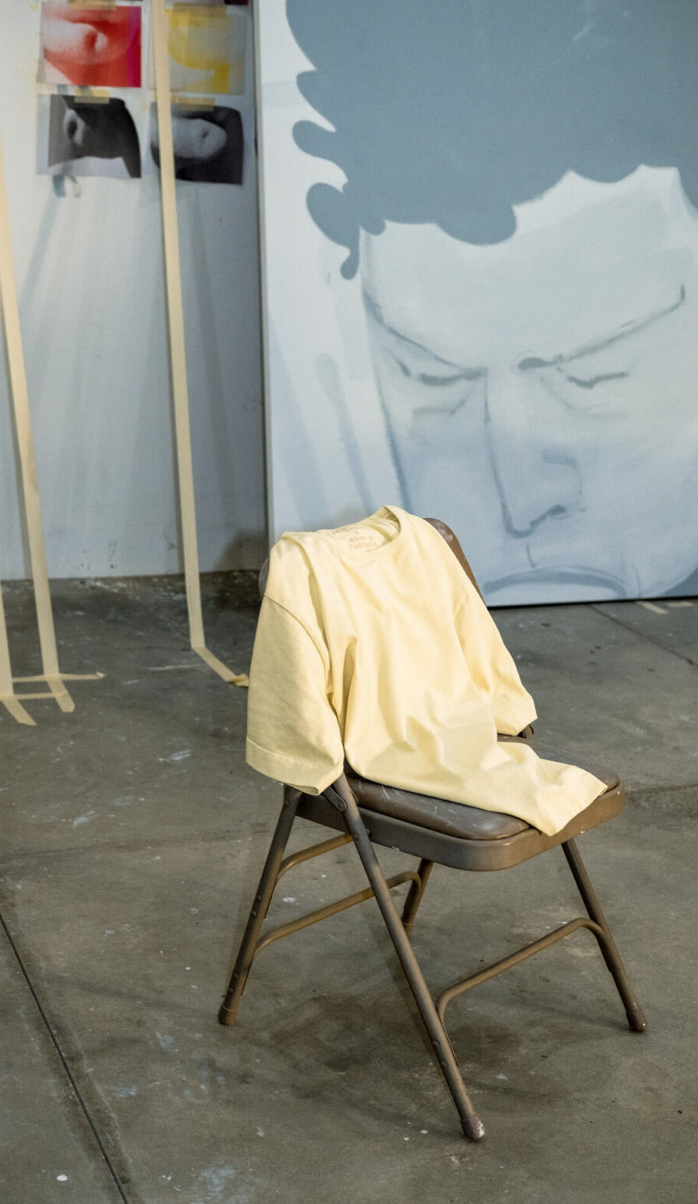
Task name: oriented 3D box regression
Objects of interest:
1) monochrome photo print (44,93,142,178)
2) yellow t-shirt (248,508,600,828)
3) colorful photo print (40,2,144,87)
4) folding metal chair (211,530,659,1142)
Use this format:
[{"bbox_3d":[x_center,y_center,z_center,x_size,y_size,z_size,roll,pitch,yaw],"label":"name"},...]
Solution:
[{"bbox_3d":[-0.731,-1.337,5.101,0.279,0.218,0.030,-3,16,-21],"label":"monochrome photo print"},{"bbox_3d":[0.167,0.088,2.620,0.465,0.385,0.490,14,18,37],"label":"yellow t-shirt"},{"bbox_3d":[-0.730,-1.583,5.038,0.279,0.218,0.020,-3,16,-21],"label":"colorful photo print"},{"bbox_3d":[0.155,0.296,2.682,0.507,0.752,0.470,14,18,37],"label":"folding metal chair"}]

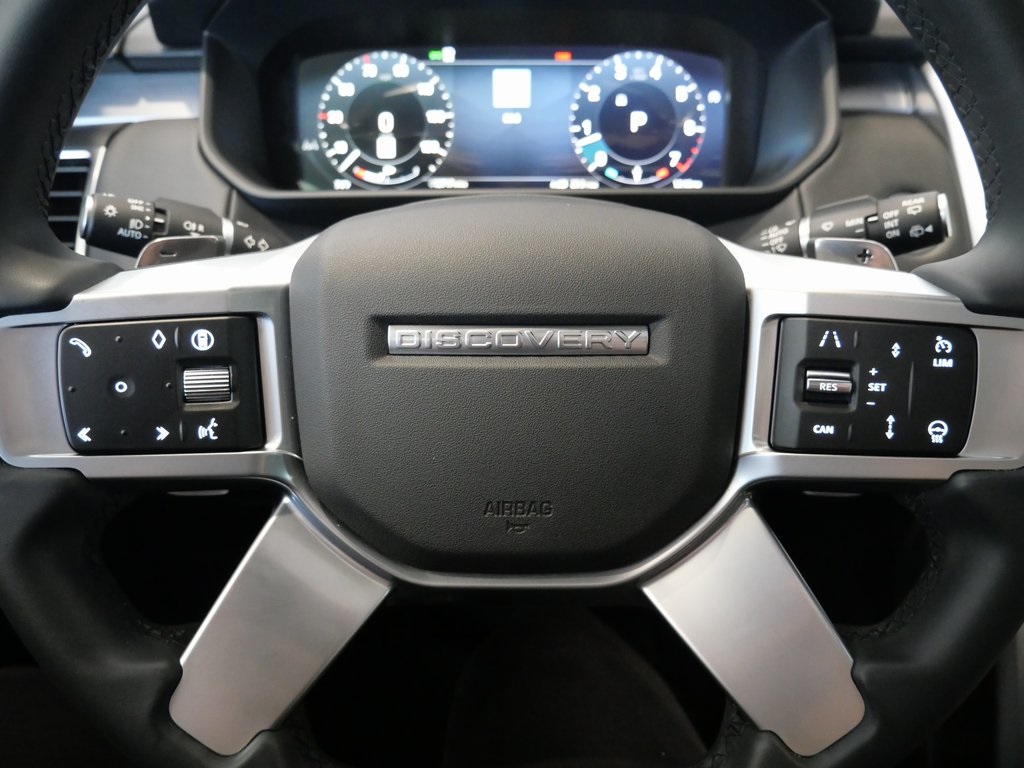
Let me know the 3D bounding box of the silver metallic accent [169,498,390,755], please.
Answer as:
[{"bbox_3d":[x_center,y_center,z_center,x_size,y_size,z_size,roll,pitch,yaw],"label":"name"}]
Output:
[{"bbox_3d":[-0.081,0.083,0.242,0.047,0.081,0.018,37,-3,-1],"label":"silver metallic accent"}]

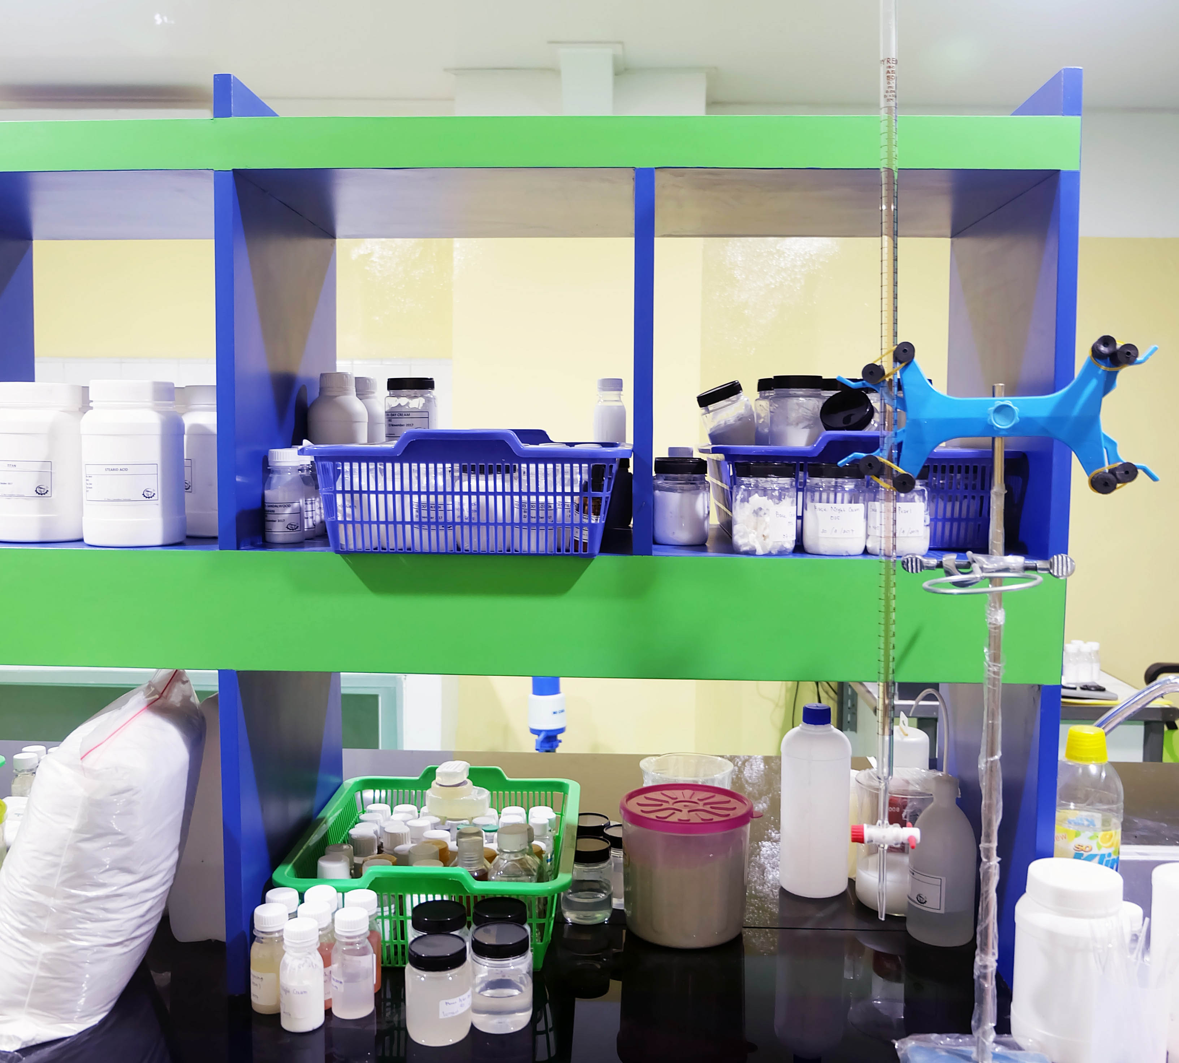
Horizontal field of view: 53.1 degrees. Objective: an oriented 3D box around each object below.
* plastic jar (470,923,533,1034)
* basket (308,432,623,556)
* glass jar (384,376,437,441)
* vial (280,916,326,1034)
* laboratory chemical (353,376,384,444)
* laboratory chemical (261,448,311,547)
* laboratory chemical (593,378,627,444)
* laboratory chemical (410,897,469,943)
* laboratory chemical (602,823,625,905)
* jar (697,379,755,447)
[{"bbox_3d":[-0.084,0.428,1.133,0.060,0.085,0.060,0,4,0],"label":"plastic jar"},{"bbox_3d":[-0.106,-0.050,1.261,0.305,0.118,0.365,1,5,3],"label":"basket"},{"bbox_3d":[-0.205,-0.132,1.355,0.059,0.085,0.059,0,4,0],"label":"glass jar"},{"bbox_3d":[-0.270,0.416,1.110,0.041,0.095,0.041,0,5,0],"label":"vial"},{"bbox_3d":[-0.269,-0.102,1.413,0.055,0.165,0.055,1,5,3],"label":"laboratory chemical"},{"bbox_3d":[-0.322,-0.037,1.245,0.041,0.098,0.041,1,4,3],"label":"laboratory chemical"},{"bbox_3d":[0.026,-0.141,1.459,0.041,0.095,0.041,1,4,3],"label":"laboratory chemical"},{"bbox_3d":[-0.150,0.425,1.181,0.060,0.085,0.060,1,4,3],"label":"laboratory chemical"},{"bbox_3d":[0.044,0.409,1.433,0.059,0.085,0.059,1,4,3],"label":"laboratory chemical"},{"bbox_3d":[0.167,-0.128,1.390,0.059,0.087,0.059,-21,7,5],"label":"jar"}]

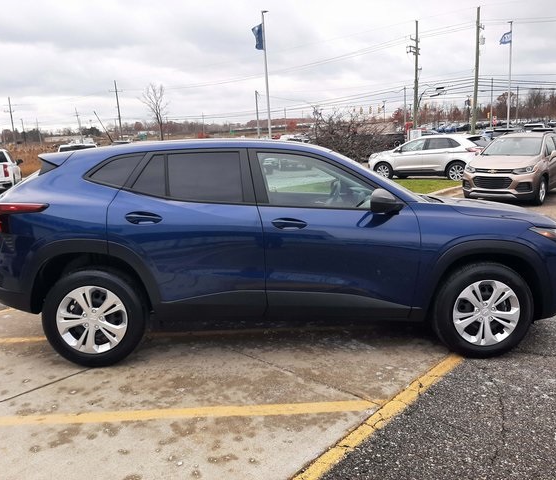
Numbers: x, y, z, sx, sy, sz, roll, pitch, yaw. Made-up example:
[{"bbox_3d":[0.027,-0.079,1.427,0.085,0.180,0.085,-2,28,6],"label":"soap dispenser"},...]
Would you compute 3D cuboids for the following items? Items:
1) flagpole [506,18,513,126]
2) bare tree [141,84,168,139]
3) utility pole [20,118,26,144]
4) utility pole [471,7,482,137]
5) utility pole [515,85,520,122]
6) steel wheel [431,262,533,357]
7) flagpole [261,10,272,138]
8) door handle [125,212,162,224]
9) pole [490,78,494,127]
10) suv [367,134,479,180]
[{"bbox_3d":[24.076,-16.760,49.780,0.200,11.000,0.200,3,12,25],"label":"flagpole"},{"bbox_3d":[-13.481,-13.162,53.326,3.500,8.200,3.400,-2,12,0],"label":"bare tree"},{"bbox_3d":[-81.846,-34.608,154.853,0.250,8.500,0.250,-8,12,-26],"label":"utility pole"},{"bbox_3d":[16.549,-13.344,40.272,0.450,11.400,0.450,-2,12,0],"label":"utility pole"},{"bbox_3d":[59.149,-32.808,118.719,0.300,9.800,0.300,3,12,26],"label":"utility pole"},{"bbox_3d":[1.449,0.494,3.436,0.690,0.690,0.225,-1,10,-2],"label":"steel wheel"},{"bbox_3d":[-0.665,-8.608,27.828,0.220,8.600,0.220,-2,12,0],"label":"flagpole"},{"bbox_3d":[-0.876,-0.140,3.130,0.230,0.060,0.050,-1,10,-2],"label":"door handle"},{"bbox_3d":[42.909,-27.229,96.405,0.300,9.500,0.300,2,12,23],"label":"pole"},{"bbox_3d":[5.982,-3.300,19.185,4.800,1.735,1.930,5,13,36],"label":"suv"}]

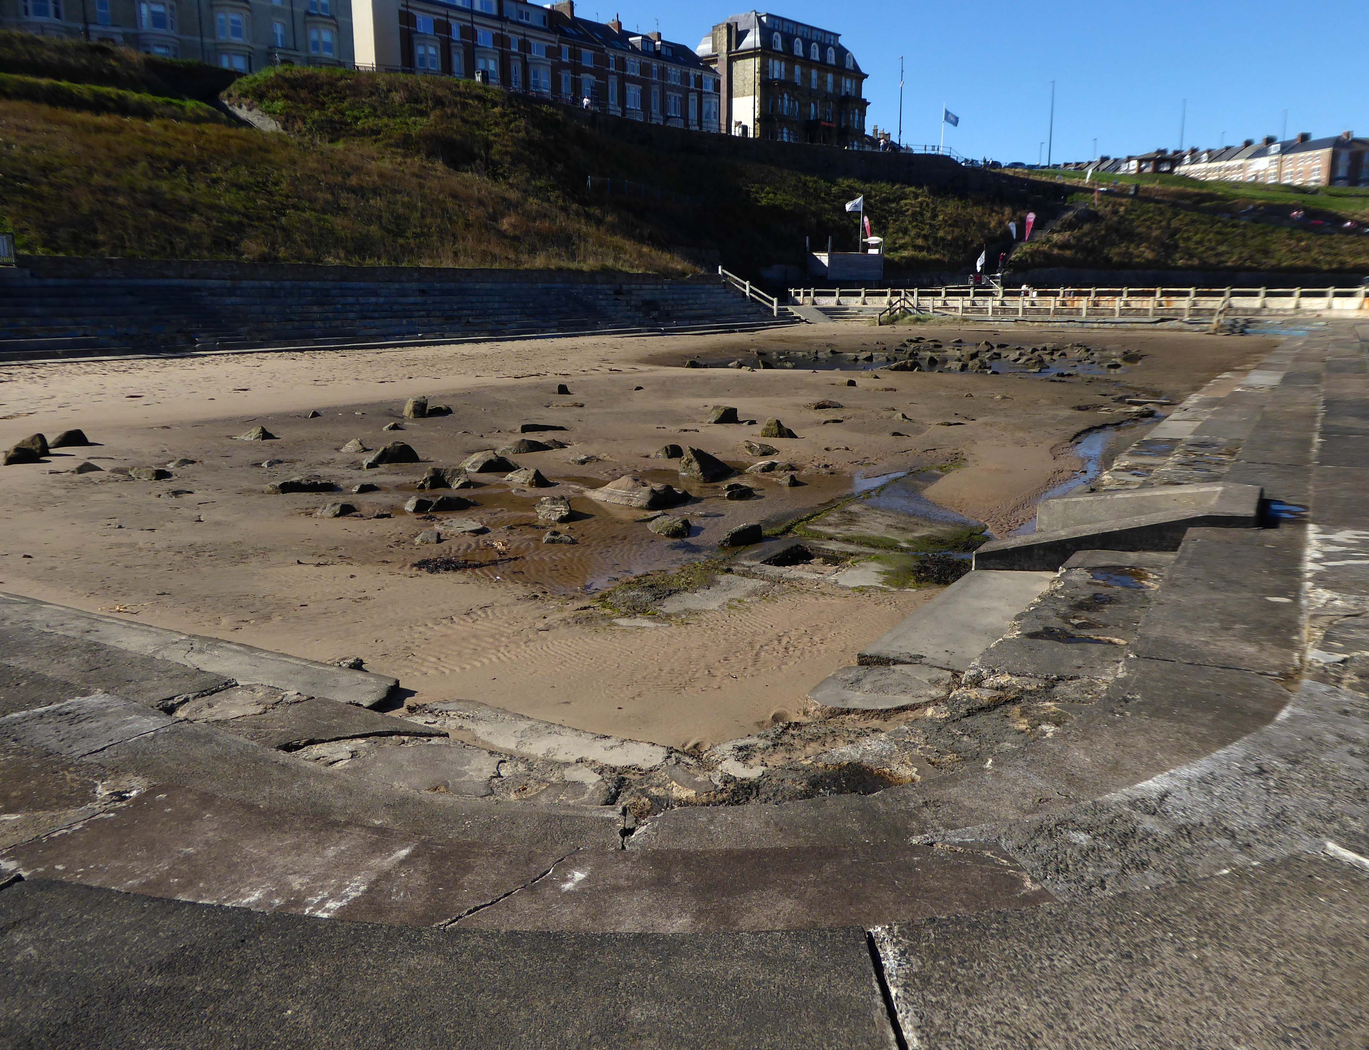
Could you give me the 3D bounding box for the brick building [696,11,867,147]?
[{"bbox_3d":[12.902,-55.061,139.740,12.500,16.000,22.093,11,16,42],"label":"brick building"}]

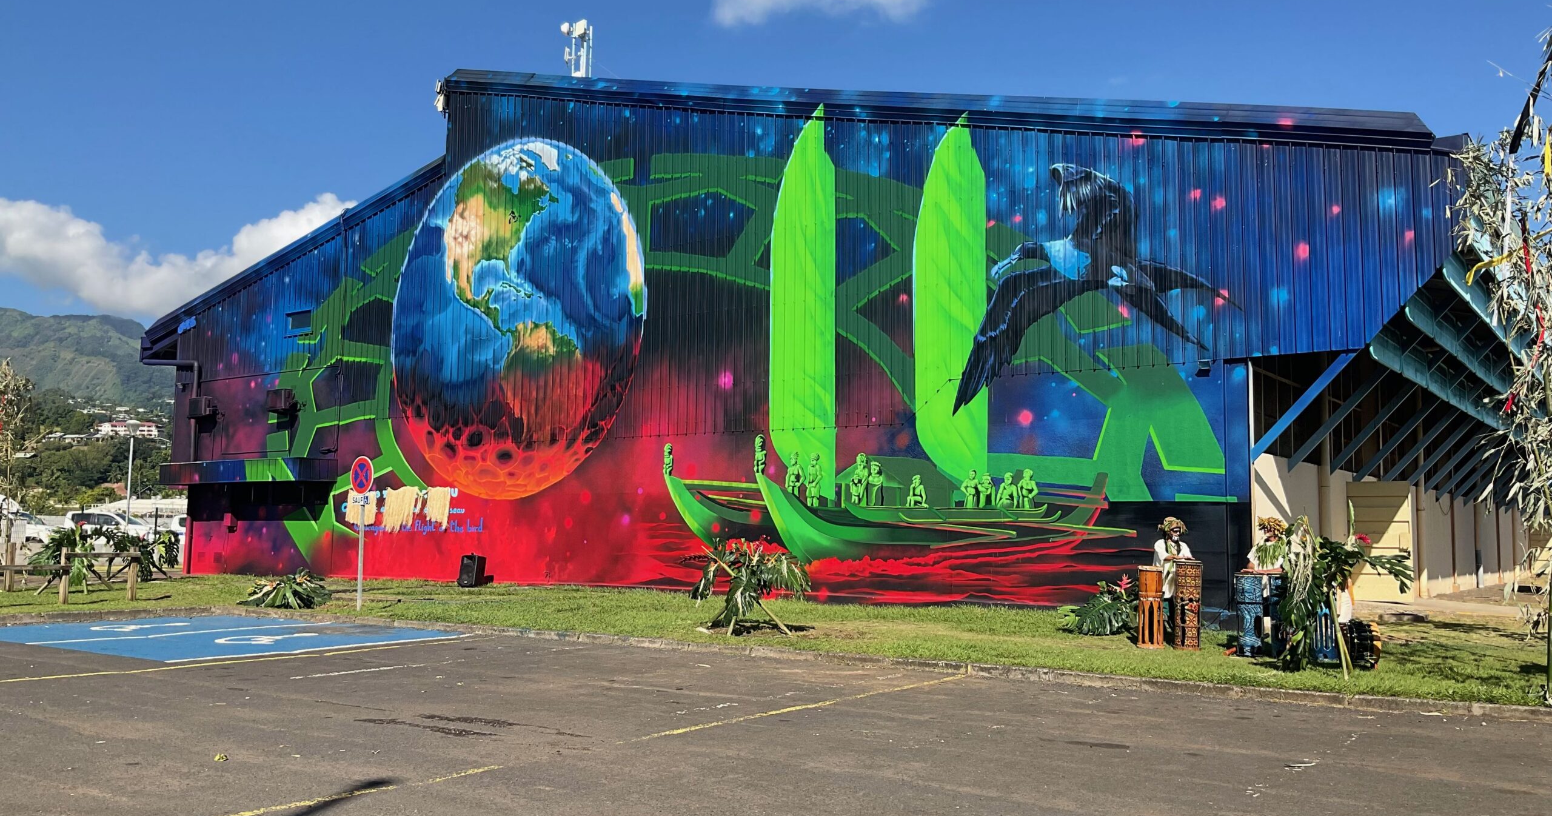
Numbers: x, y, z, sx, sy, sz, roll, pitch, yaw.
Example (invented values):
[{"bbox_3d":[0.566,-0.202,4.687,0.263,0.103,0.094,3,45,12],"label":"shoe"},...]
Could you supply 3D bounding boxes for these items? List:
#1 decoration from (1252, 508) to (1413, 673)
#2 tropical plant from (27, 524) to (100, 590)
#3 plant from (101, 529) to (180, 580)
[{"bbox_3d":[6.685,2.194,15.500,1.739,1.954,1.500,-2,-6,23],"label":"decoration"},{"bbox_3d":[-14.487,3.076,26.600,1.564,1.372,1.500,4,-7,-28],"label":"tropical plant"},{"bbox_3d":[-15.037,3.461,30.800,1.783,1.213,1.500,3,-6,-26],"label":"plant"}]

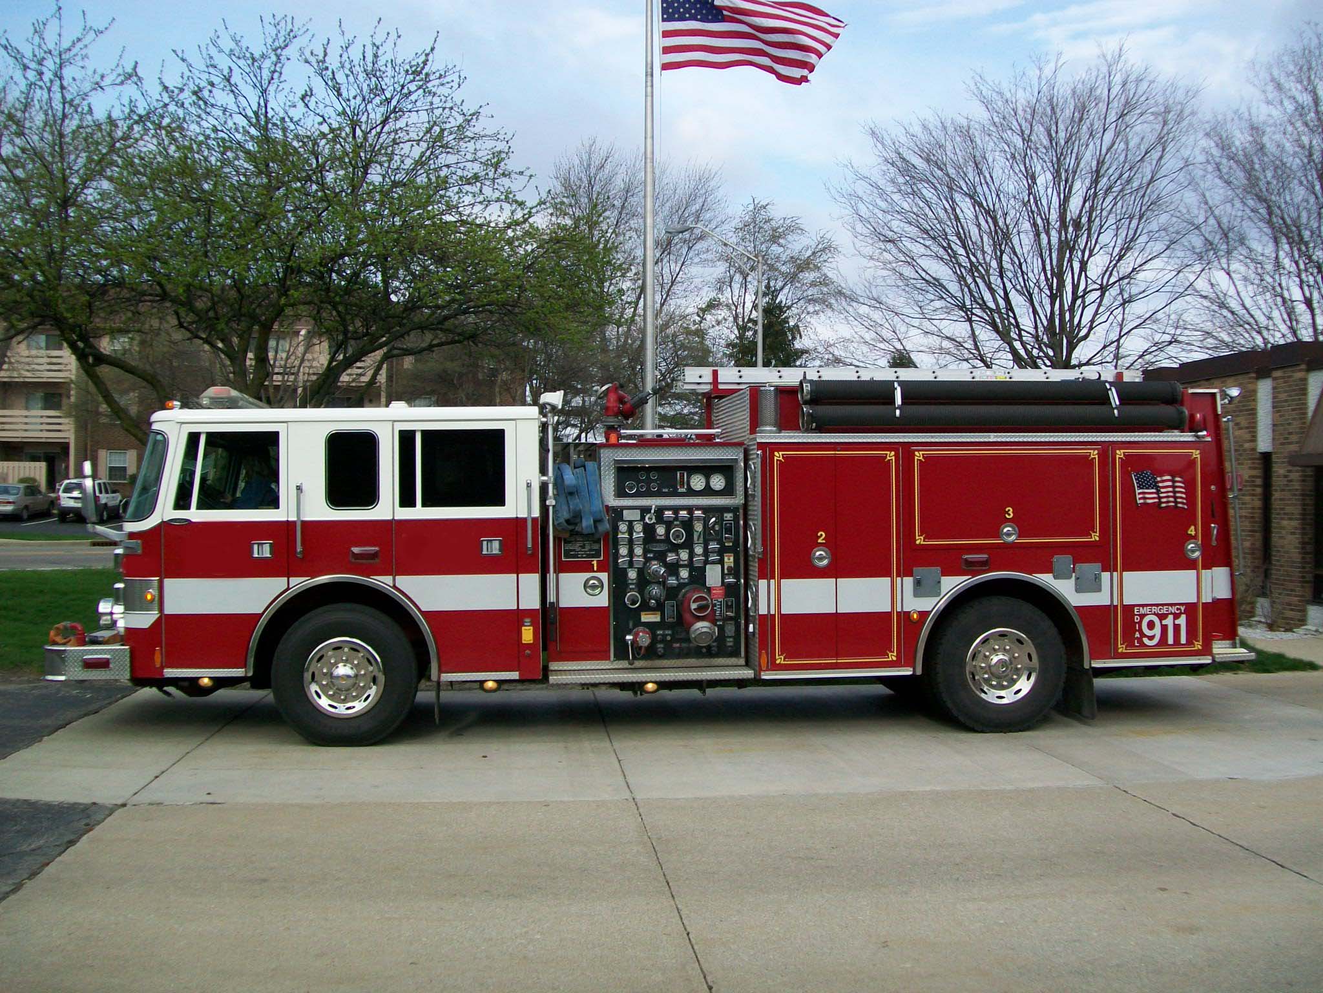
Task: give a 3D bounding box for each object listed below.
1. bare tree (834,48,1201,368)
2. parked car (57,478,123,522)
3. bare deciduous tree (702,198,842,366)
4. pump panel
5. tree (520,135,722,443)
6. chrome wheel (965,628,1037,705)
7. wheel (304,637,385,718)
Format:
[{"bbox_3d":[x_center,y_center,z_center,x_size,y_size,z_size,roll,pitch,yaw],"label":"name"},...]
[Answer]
[{"bbox_3d":[8.800,-4.700,34.000,9.200,12.700,8.800,0,0,0],"label":"bare tree"},{"bbox_3d":[-24.100,0.150,58.300,1.800,1.750,4.400,0,0,-10],"label":"parked car"},{"bbox_3d":[3.850,-4.400,48.000,5.000,12.000,5.000,0,0,0],"label":"bare deciduous tree"},{"bbox_3d":[0.090,0.470,10.720,1.140,1.720,0.220,0,0,-6],"label":"pump panel"},{"bbox_3d":[-1.330,-5.700,50.000,7.400,14.500,7.000,0,0,0],"label":"tree"},{"bbox_3d":[2.645,1.320,10.720,0.600,0.600,0.200,0,0,-6],"label":"chrome wheel"},{"bbox_3d":[-2.365,1.350,10.260,0.600,0.600,0.200,0,0,-6],"label":"wheel"}]

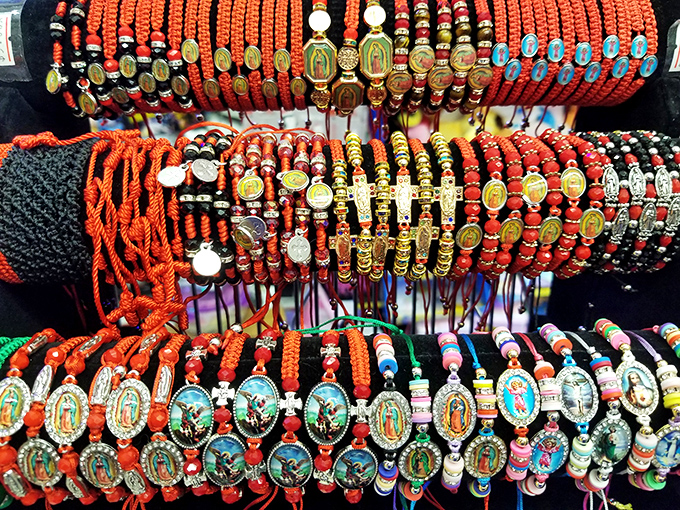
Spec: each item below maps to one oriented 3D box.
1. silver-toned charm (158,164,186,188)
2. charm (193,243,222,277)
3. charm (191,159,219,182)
[{"bbox_3d":[-0.085,-0.041,0.263,0.015,0.002,0.017,34,56,15],"label":"silver-toned charm"},{"bbox_3d":[-0.069,0.003,0.267,0.015,0.017,0.002,-2,18,-9],"label":"charm"},{"bbox_3d":[-0.069,-0.044,0.263,0.002,0.015,0.017,-41,7,45],"label":"charm"}]

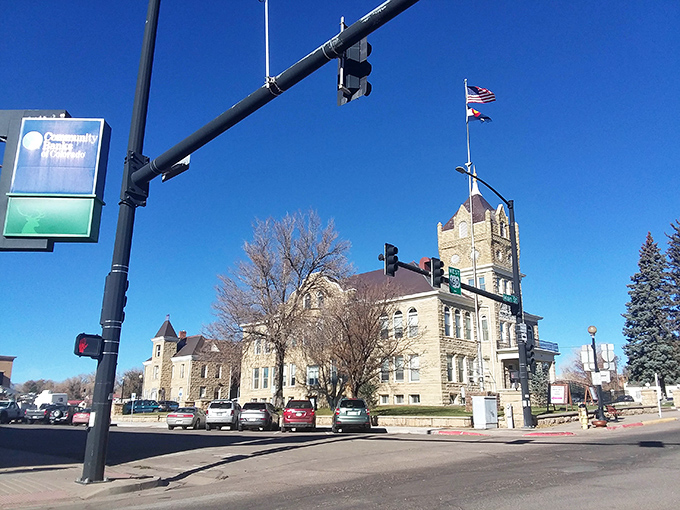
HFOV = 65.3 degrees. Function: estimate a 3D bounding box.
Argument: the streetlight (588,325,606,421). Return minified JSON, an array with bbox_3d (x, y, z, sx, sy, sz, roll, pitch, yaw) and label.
[{"bbox_3d":[13.047,5.991,26.950,0.450,4.760,0.450,0,-16,0],"label":"streetlight"}]

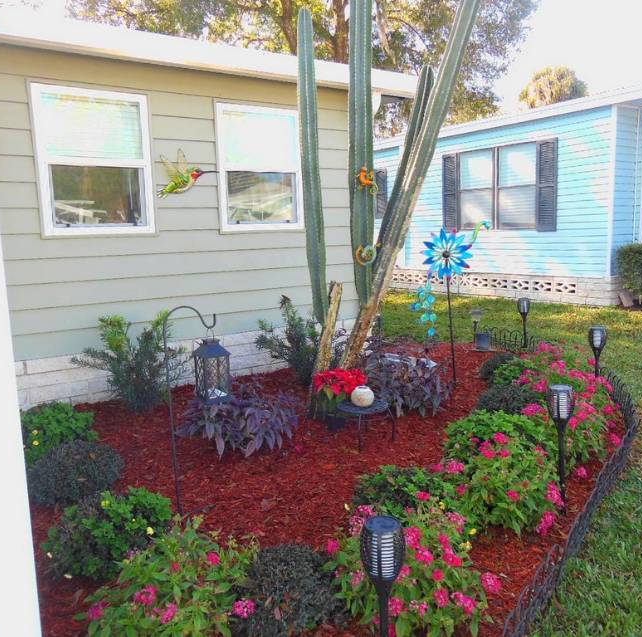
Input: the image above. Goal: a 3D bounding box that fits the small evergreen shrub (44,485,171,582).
[{"bbox_3d":[-0.822,0.796,2.401,0.498,0.262,0.498,-5,8,-20],"label":"small evergreen shrub"}]

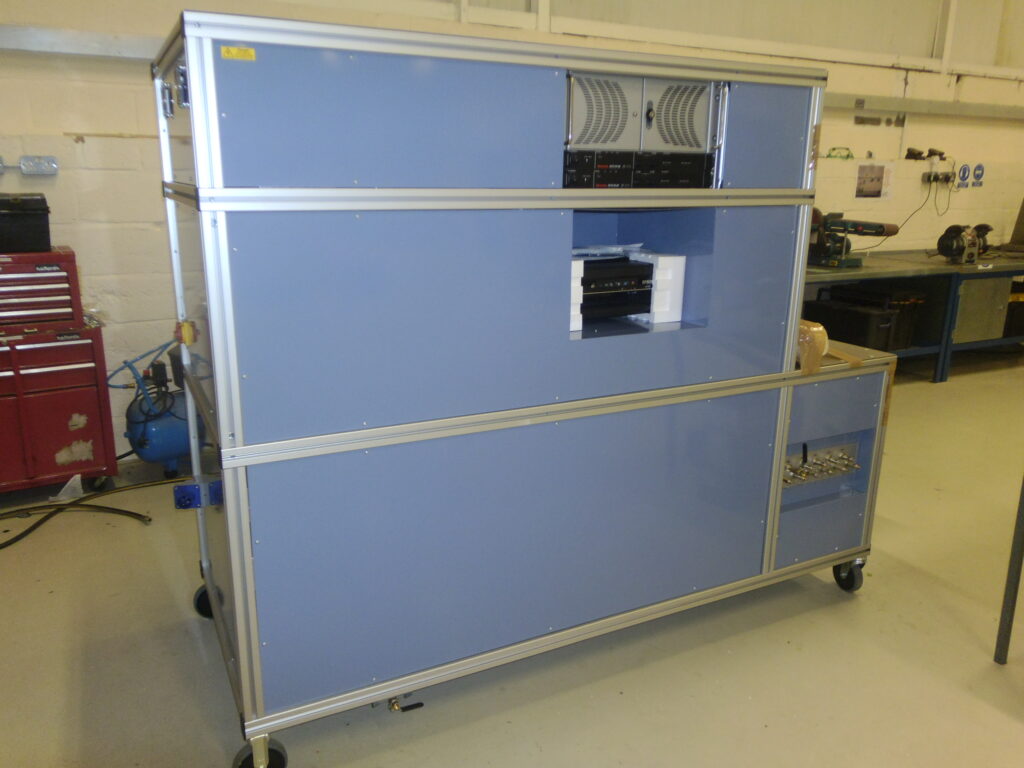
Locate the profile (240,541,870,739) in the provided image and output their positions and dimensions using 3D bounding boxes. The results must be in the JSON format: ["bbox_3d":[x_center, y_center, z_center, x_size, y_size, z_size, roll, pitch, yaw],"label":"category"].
[{"bbox_3d":[0.325,0.702,2.308,2.161,0.045,0.045,-6,17,-27],"label":"profile"}]

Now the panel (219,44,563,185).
[{"bbox_3d":[-0.221,-0.558,1.647,0.773,0.270,0.015,-7,17,-27],"label":"panel"}]

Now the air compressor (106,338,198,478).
[{"bbox_3d":[-1.733,0.113,3.829,0.420,0.640,0.350,-7,17,-27],"label":"air compressor"}]

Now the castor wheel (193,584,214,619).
[{"bbox_3d":[-1.007,0.724,2.560,0.125,0.125,0.042,-11,19,-37],"label":"castor wheel"}]

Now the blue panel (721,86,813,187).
[{"bbox_3d":[0.696,-0.675,2.107,0.305,0.269,0.015,-7,17,-27],"label":"blue panel"}]

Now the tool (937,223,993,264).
[{"bbox_3d":[3.402,-1.049,5.776,0.370,0.275,0.210,-1,15,-7],"label":"tool"}]

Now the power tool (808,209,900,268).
[{"bbox_3d":[2.318,-1.013,5.389,0.390,0.380,0.640,-7,17,-27],"label":"power tool"}]

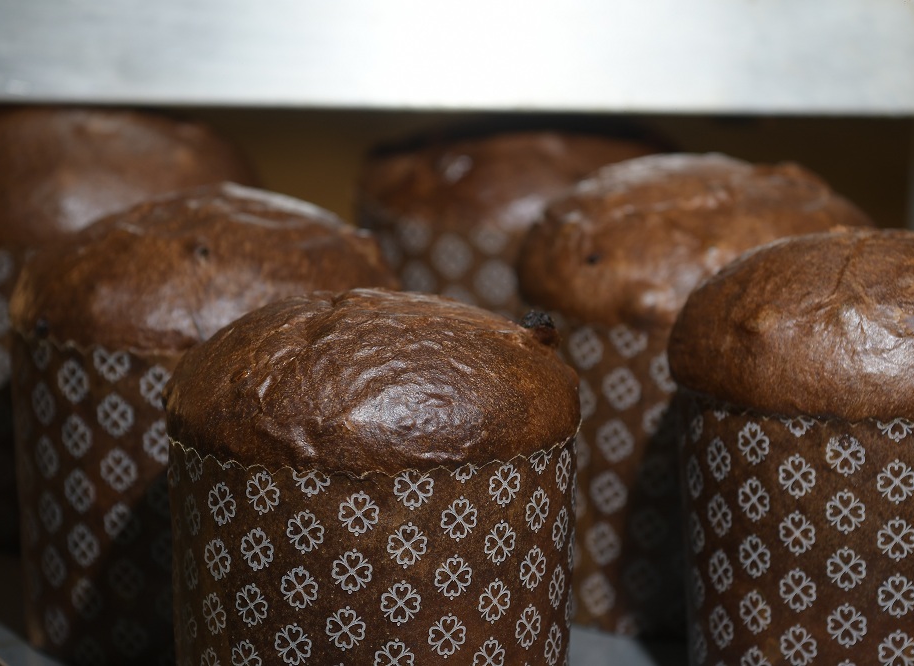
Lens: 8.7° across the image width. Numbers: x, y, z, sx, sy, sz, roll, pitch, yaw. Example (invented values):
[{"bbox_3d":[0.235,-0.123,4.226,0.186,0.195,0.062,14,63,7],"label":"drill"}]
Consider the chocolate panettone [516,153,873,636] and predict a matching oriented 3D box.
[{"bbox_3d":[0.105,0.019,2.532,0.160,0.182,0.160,0,15,0],"label":"chocolate panettone"}]

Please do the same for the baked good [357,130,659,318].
[{"bbox_3d":[0.033,-0.021,2.974,0.166,0.190,0.166,0,11,0],"label":"baked good"}]

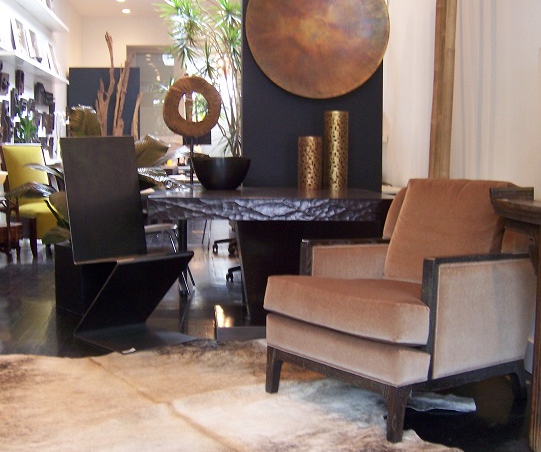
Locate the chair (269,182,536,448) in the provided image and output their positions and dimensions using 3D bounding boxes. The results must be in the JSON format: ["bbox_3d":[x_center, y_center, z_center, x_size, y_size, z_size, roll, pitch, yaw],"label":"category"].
[{"bbox_3d":[0.527,0.258,3.059,0.850,0.874,0.740,-4,7,-38],"label":"chair"}]

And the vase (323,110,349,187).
[{"bbox_3d":[0.393,-0.452,4.502,0.150,0.477,0.150,0,5,-5],"label":"vase"}]

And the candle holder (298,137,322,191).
[{"bbox_3d":[0.241,-0.375,4.506,0.142,0.323,0.142,0,5,-5],"label":"candle holder"}]

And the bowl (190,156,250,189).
[{"bbox_3d":[-0.297,-0.316,4.522,0.344,0.204,0.344,0,5,0],"label":"bowl"}]

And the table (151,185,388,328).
[{"bbox_3d":[-0.020,0.207,4.158,1.170,0.770,1.080,0,5,-5],"label":"table"}]

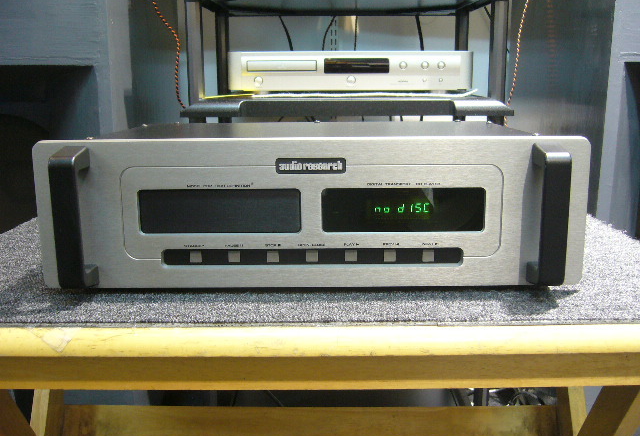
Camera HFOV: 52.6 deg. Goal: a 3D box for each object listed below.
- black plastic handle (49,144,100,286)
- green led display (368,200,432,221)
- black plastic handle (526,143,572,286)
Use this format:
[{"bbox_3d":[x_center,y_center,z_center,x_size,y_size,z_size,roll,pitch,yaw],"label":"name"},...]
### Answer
[{"bbox_3d":[-0.211,0.002,0.556,0.022,0.126,0.034,0,11,1],"label":"black plastic handle"},{"bbox_3d":[0.071,-0.007,0.573,0.057,0.018,0.005,0,11,1],"label":"green led display"},{"bbox_3d":[0.195,-0.001,0.551,0.022,0.126,0.034,0,11,1],"label":"black plastic handle"}]

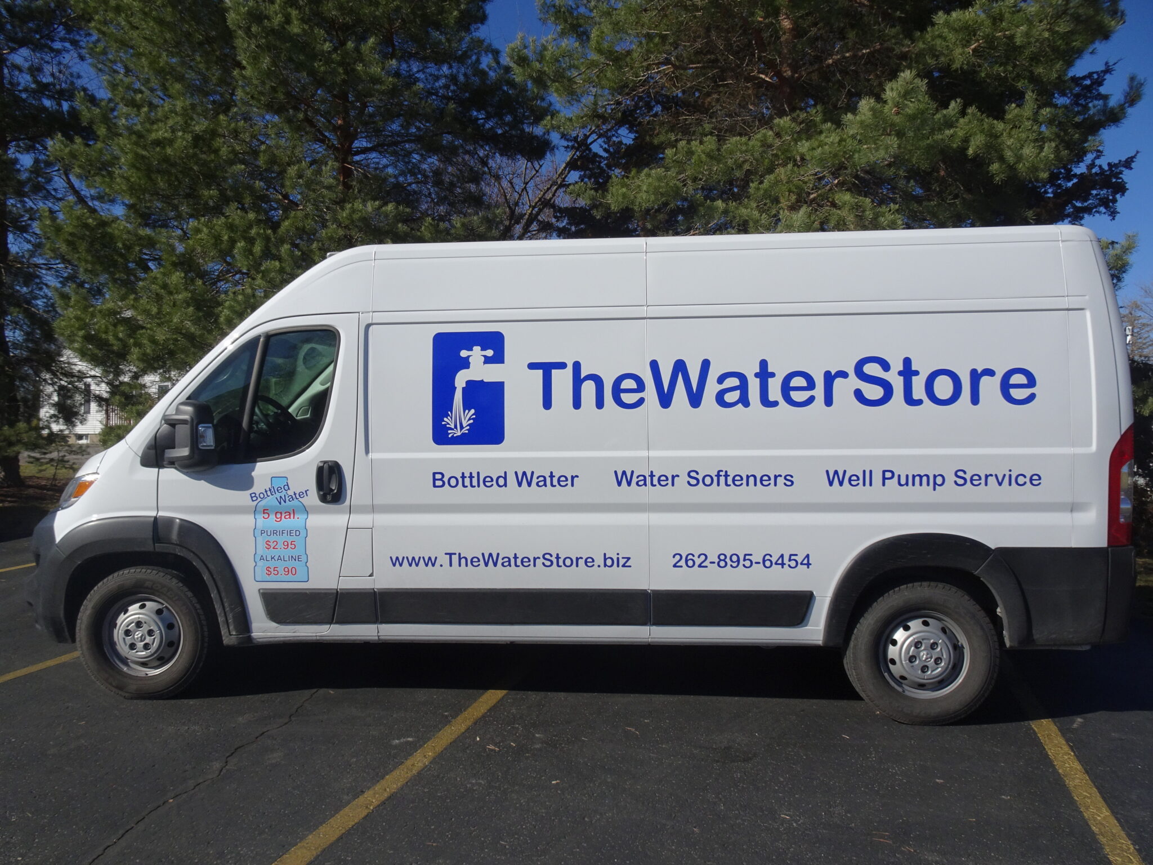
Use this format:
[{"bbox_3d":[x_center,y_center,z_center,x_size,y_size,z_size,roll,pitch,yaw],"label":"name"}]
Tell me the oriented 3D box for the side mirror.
[{"bbox_3d":[-1.965,0.018,4.060,0.200,0.355,0.280,0,2,-11],"label":"side mirror"}]

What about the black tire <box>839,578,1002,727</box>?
[{"bbox_3d":[1.727,1.084,4.030,0.730,0.722,0.222,0,2,4],"label":"black tire"}]

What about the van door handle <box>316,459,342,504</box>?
[{"bbox_3d":[-1.272,0.253,4.120,0.140,0.220,0.050,0,2,4],"label":"van door handle"}]

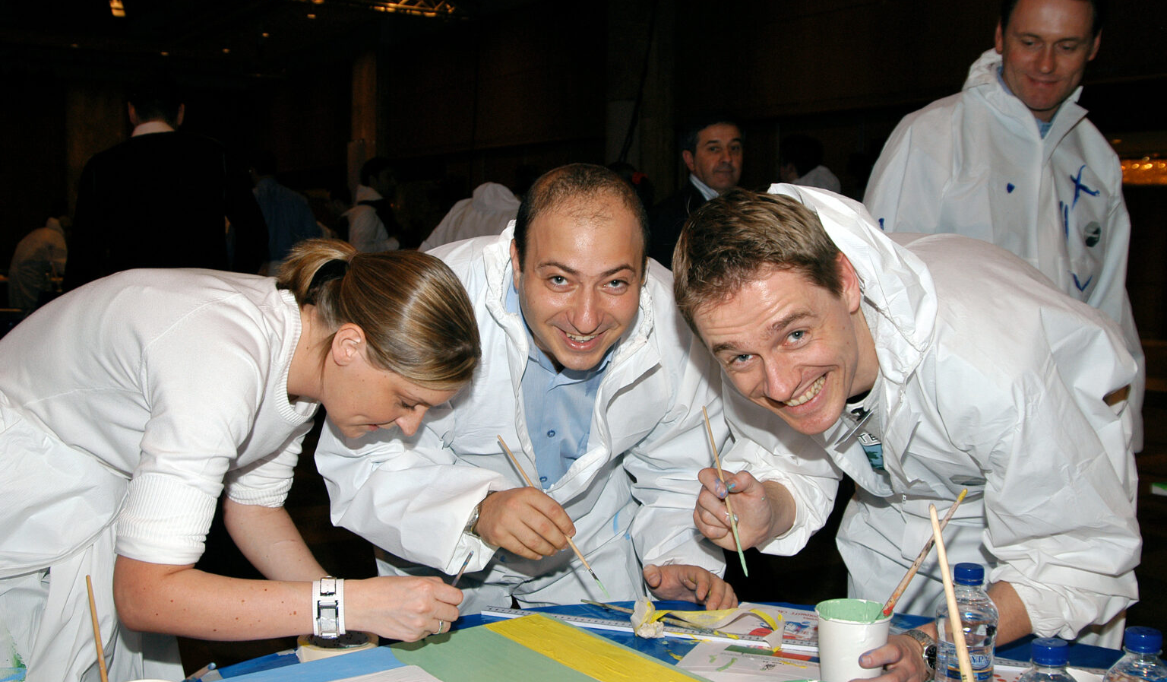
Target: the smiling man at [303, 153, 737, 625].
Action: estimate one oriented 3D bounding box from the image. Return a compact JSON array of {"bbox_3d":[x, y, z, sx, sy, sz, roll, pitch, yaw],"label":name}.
[{"bbox_3d":[-0.075,0.420,1.665,0.580,1.300,0.720,-1,5,-6],"label":"smiling man"}]

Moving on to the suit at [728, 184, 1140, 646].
[{"bbox_3d":[0.520,0.440,1.560,0.540,1.260,0.680,4,7,41],"label":"suit"}]

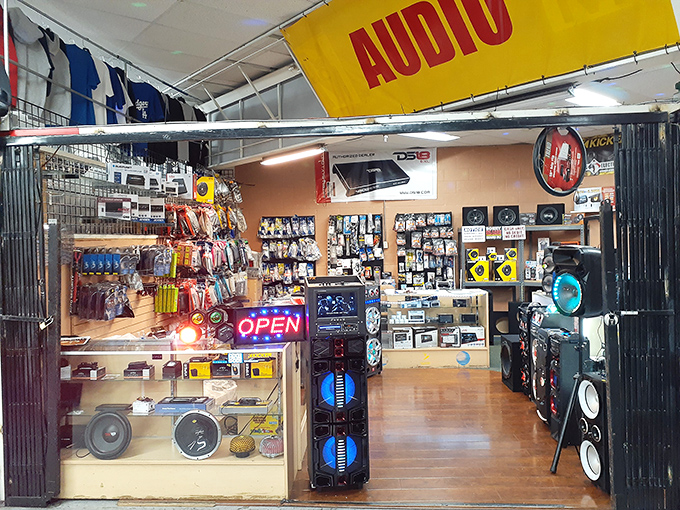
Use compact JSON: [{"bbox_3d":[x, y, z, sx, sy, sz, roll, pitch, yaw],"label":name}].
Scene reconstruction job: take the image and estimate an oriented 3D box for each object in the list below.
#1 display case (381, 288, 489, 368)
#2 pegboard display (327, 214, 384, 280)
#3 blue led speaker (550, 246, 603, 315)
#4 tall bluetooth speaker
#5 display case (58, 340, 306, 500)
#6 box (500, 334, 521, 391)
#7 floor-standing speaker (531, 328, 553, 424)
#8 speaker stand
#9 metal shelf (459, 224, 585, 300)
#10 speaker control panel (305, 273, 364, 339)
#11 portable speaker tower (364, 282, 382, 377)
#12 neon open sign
[{"bbox_3d":[1.096,0.975,7.105,1.660,0.960,0.530,-1,1,4],"label":"display case"},{"bbox_3d":[0.277,-0.015,8.753,0.891,1.280,0.160,-1,1,4],"label":"pegboard display"},{"bbox_3d":[1.840,0.202,4.050,0.290,0.535,0.355,-2,2,-22],"label":"blue led speaker"},{"bbox_3d":[-0.026,0.860,3.743,0.390,1.410,0.320,-1,1,-7],"label":"tall bluetooth speaker"},{"bbox_3d":[-1.163,1.106,3.724,1.680,0.960,0.510,-1,1,4],"label":"display case"},{"bbox_3d":[2.060,1.208,5.903,0.380,0.520,0.430,-1,1,5],"label":"box"},{"bbox_3d":[2.032,1.080,4.892,0.350,0.830,0.460,-1,1,0],"label":"floor-standing speaker"},{"bbox_3d":[1.758,0.982,3.885,0.520,1.080,0.500,-1,1,4],"label":"speaker stand"},{"bbox_3d":[2.820,0.476,8.300,1.820,1.830,0.550,-1,2,13],"label":"metal shelf"},{"bbox_3d":[-0.037,0.351,3.730,0.390,0.390,0.320,-1,1,-7],"label":"speaker control panel"},{"bbox_3d":[0.247,0.923,6.551,0.360,1.130,0.390,0,2,35],"label":"portable speaker tower"},{"bbox_3d":[-0.485,0.490,3.700,0.500,0.250,0.030,-2,2,-18],"label":"neon open sign"}]

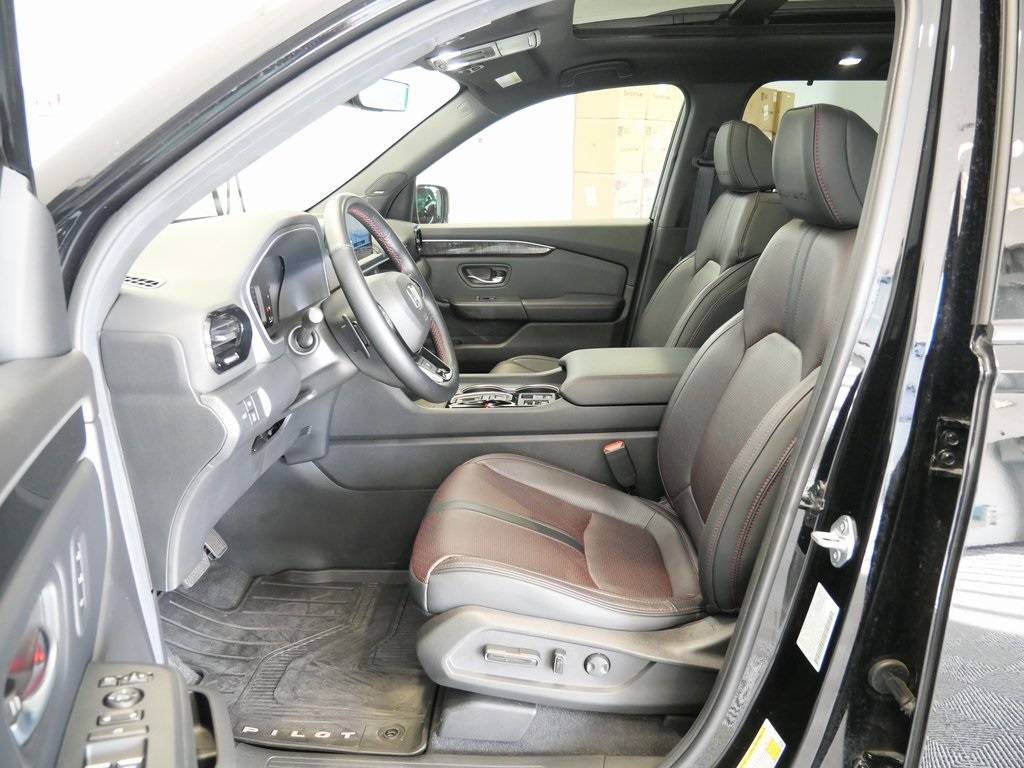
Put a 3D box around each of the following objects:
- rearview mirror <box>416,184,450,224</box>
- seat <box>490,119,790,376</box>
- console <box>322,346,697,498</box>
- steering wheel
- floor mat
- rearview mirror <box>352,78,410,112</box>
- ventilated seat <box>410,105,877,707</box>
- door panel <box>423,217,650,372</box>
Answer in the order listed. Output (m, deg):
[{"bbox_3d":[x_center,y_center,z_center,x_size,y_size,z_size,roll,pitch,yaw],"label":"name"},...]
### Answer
[{"bbox_3d":[-0.325,-0.627,2.527,0.140,0.170,0.230,4,17,15],"label":"rearview mirror"},{"bbox_3d":[0.325,-0.249,1.931,0.785,0.880,0.545,1,17,3],"label":"seat"},{"bbox_3d":[0.066,0.070,1.627,0.900,0.285,0.310,1,17,3],"label":"console"},{"bbox_3d":[-0.208,-0.130,1.174,0.100,0.372,0.372,-25,14,10],"label":"steering wheel"},{"bbox_3d":[-0.413,0.499,1.376,0.585,0.090,0.490,1,17,3],"label":"floor mat"},{"bbox_3d":[-0.269,-0.589,1.447,0.050,0.066,0.235,5,18,16],"label":"rearview mirror"},{"bbox_3d":[0.213,0.004,1.171,0.780,0.875,0.555,1,17,3],"label":"ventilated seat"},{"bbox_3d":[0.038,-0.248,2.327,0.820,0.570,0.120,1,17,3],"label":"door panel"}]

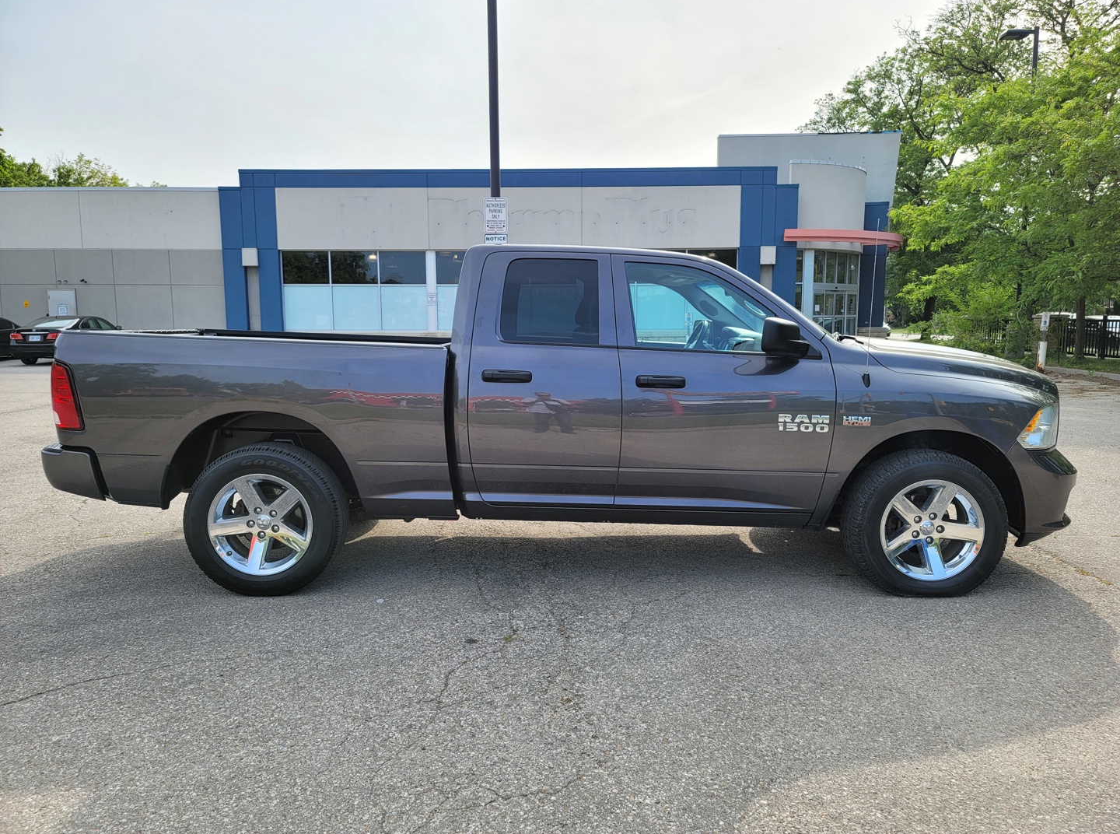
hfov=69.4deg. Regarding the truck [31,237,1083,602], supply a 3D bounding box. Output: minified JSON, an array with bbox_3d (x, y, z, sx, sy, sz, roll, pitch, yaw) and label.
[{"bbox_3d":[0.077,-0.111,5.227,5.820,1.950,2.080,0,8,1],"label":"truck"}]

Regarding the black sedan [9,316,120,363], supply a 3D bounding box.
[{"bbox_3d":[-15.227,-2.508,25.876,1.830,1.450,4.860,0,7,0],"label":"black sedan"}]

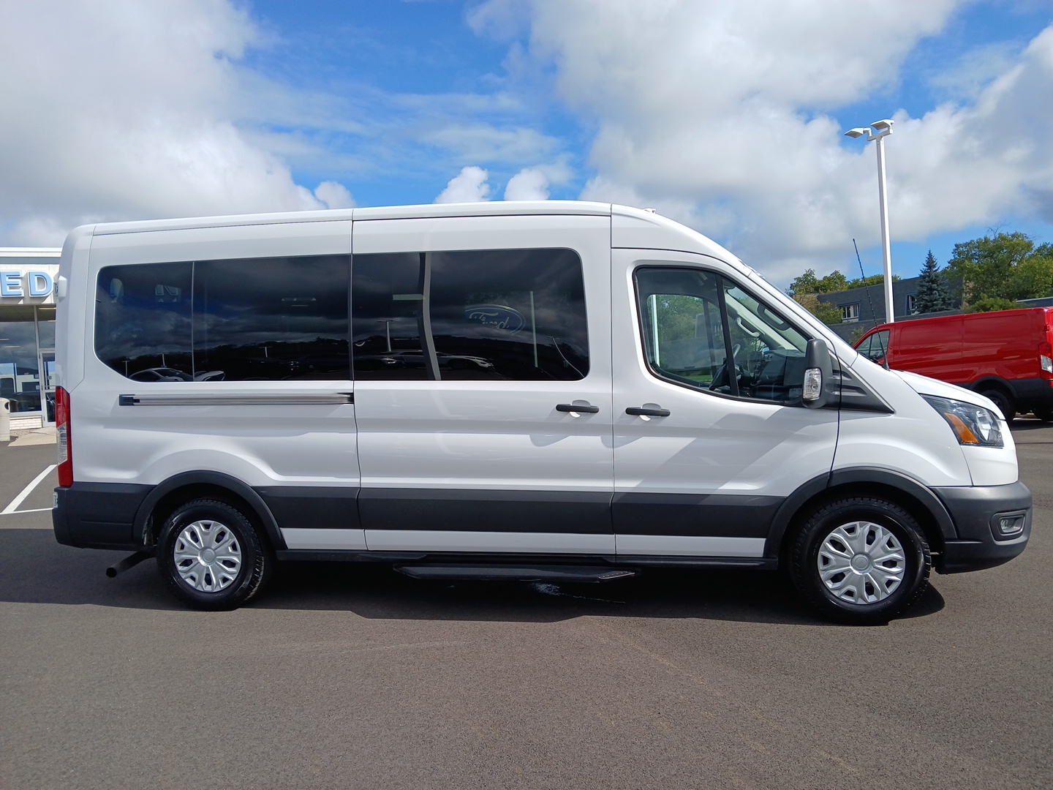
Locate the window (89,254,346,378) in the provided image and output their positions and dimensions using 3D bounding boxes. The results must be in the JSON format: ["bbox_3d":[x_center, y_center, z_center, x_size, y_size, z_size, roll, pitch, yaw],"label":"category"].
[{"bbox_3d":[-1.815,-0.439,4.700,1.608,0.732,0.100,-1,2,8],"label":"window"}]

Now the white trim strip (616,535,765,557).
[{"bbox_3d":[0.895,0.825,4.335,0.803,0.118,0.040,-1,2,8],"label":"white trim strip"}]

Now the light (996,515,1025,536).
[{"bbox_3d":[2.556,0.686,4.156,0.140,0.110,0.170,0,2,9],"label":"light"}]

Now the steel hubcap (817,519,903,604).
[{"bbox_3d":[1.769,0.887,4.177,0.440,0.440,0.060,-1,2,9],"label":"steel hubcap"}]

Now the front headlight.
[{"bbox_3d":[2.321,0.140,4.222,0.480,0.320,0.270,0,2,9],"label":"front headlight"}]

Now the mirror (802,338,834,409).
[{"bbox_3d":[1.474,-0.110,4.040,0.150,0.355,0.250,0,2,9],"label":"mirror"}]

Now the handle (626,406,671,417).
[{"bbox_3d":[0.656,0.091,4.268,0.237,0.048,0.060,-1,2,8],"label":"handle"}]

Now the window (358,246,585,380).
[{"bbox_3d":[-0.331,-0.451,4.487,1.373,0.755,0.100,-1,2,8],"label":"window"}]

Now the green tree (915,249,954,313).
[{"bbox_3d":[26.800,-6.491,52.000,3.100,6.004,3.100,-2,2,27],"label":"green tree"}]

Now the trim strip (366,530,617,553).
[{"bbox_3d":[-0.216,0.833,4.494,1.441,0.126,0.040,-1,2,8],"label":"trim strip"}]

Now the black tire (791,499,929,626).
[{"bbox_3d":[1.786,0.874,4.284,0.700,0.690,0.240,-1,2,9],"label":"black tire"}]

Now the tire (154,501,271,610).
[{"bbox_3d":[-1.895,0.953,4.841,0.690,0.690,0.225,-1,2,8],"label":"tire"}]

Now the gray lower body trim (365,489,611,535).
[{"bbox_3d":[-0.243,0.650,4.455,1.462,0.246,0.045,-1,2,8],"label":"gray lower body trim"}]

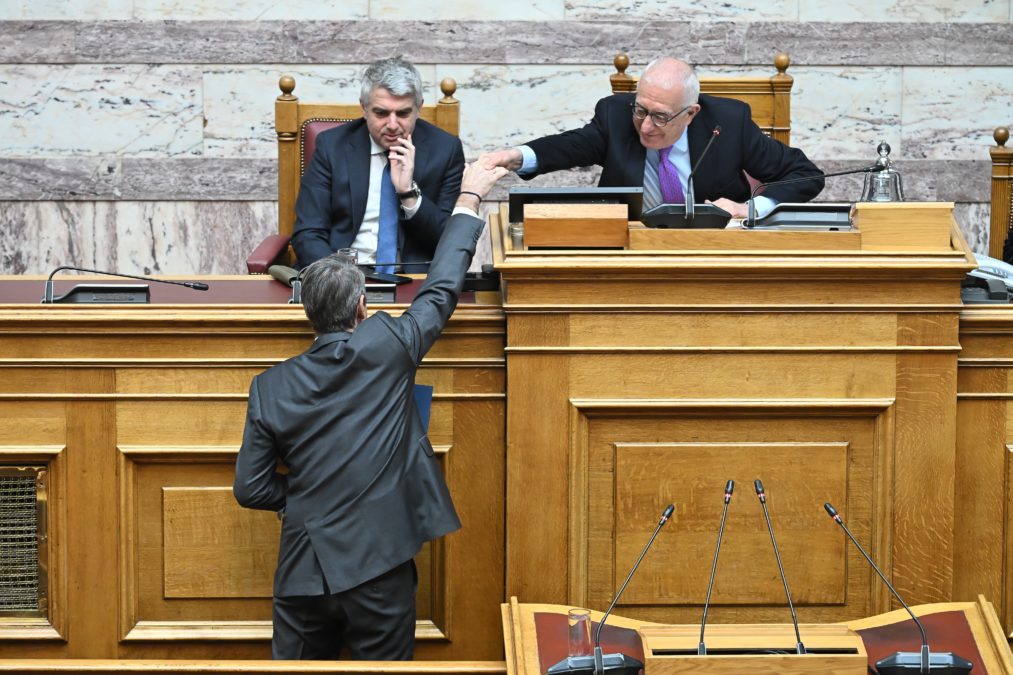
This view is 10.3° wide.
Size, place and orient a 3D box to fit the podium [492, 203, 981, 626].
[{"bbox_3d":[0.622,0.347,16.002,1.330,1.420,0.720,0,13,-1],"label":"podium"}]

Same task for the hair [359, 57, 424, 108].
[{"bbox_3d":[-0.332,-0.731,16.250,0.178,0.150,0.195,-1,26,-4],"label":"hair"}]

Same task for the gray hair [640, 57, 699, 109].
[{"bbox_3d":[0.469,-0.728,16.200,0.160,0.140,0.190,9,28,33],"label":"gray hair"}]

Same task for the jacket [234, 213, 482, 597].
[{"bbox_3d":[-0.408,0.185,15.500,0.610,0.950,0.500,4,14,16],"label":"jacket"}]

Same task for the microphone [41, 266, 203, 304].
[{"bbox_3d":[-1.070,-0.146,15.800,0.460,0.120,0.140,0,13,-1],"label":"microphone"}]

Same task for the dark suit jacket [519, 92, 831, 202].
[{"bbox_3d":[0.482,-0.433,16.265,0.840,0.550,0.500,1,14,4],"label":"dark suit jacket"}]

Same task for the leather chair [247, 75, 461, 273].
[{"bbox_3d":[-0.423,-0.134,16.497,0.640,1.180,0.640,1,13,3],"label":"leather chair"}]

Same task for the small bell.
[{"bbox_3d":[1.069,-0.468,15.950,0.128,0.185,0.128,0,13,-1],"label":"small bell"}]

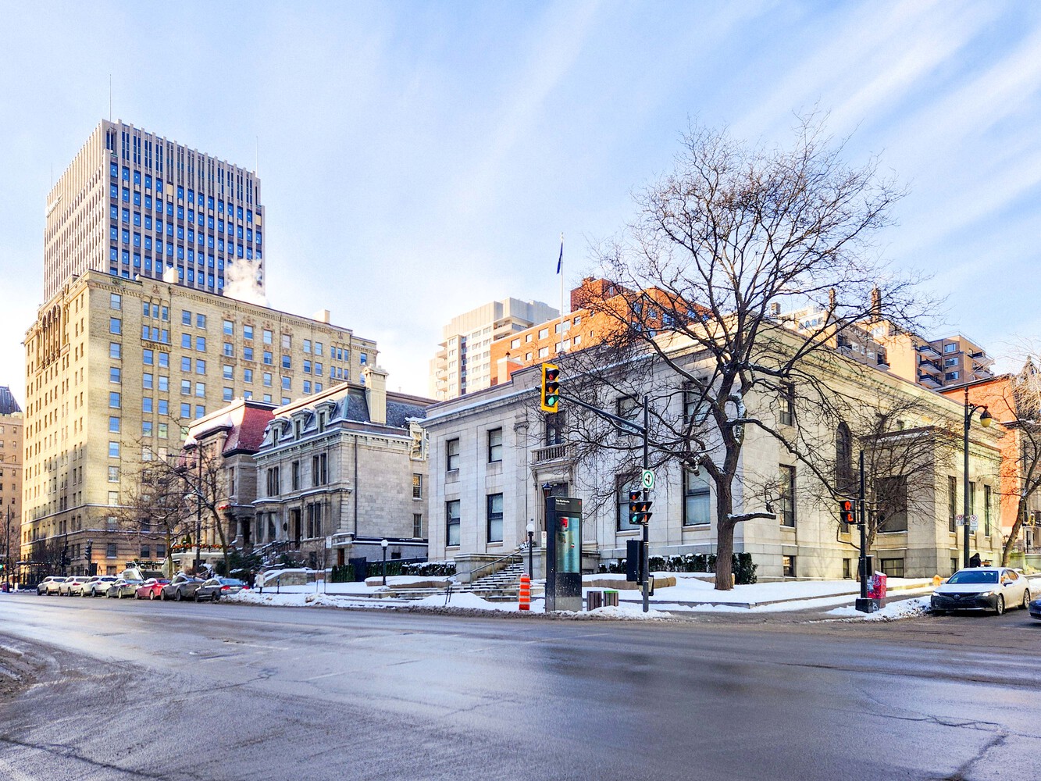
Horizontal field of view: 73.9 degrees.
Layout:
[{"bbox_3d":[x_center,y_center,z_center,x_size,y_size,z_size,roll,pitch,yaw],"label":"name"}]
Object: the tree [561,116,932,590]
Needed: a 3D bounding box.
[{"bbox_3d":[9.298,-1.559,28.500,14.500,19.000,13.500,-3,-8,18],"label":"tree"}]

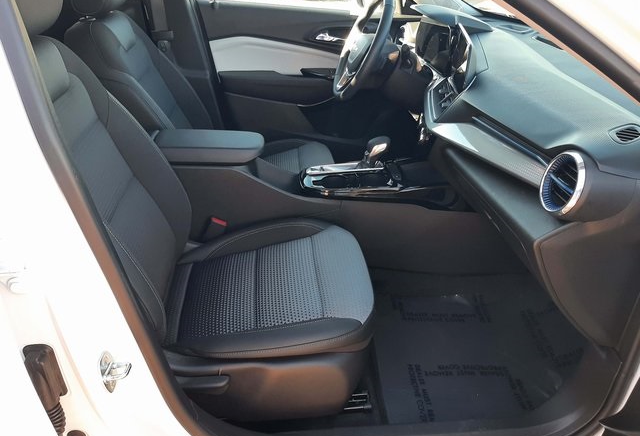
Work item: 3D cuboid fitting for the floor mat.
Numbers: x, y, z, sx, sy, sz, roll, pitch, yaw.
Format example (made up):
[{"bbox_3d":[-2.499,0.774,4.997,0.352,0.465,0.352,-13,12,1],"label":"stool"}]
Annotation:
[{"bbox_3d":[0.373,0.284,1.202,0.540,0.060,0.470,-1,26,-8],"label":"floor mat"}]

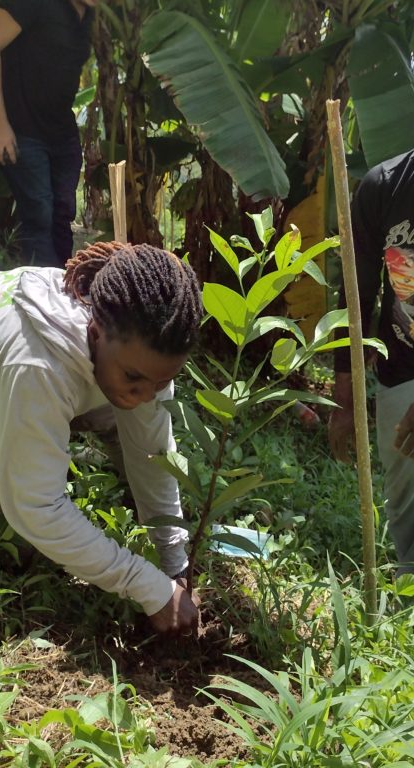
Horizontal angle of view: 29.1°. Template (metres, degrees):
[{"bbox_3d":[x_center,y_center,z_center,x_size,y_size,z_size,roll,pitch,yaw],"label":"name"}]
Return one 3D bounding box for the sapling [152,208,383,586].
[{"bbox_3d":[0.115,0.031,1.520,0.410,0.710,0.380,0,10,0],"label":"sapling"}]

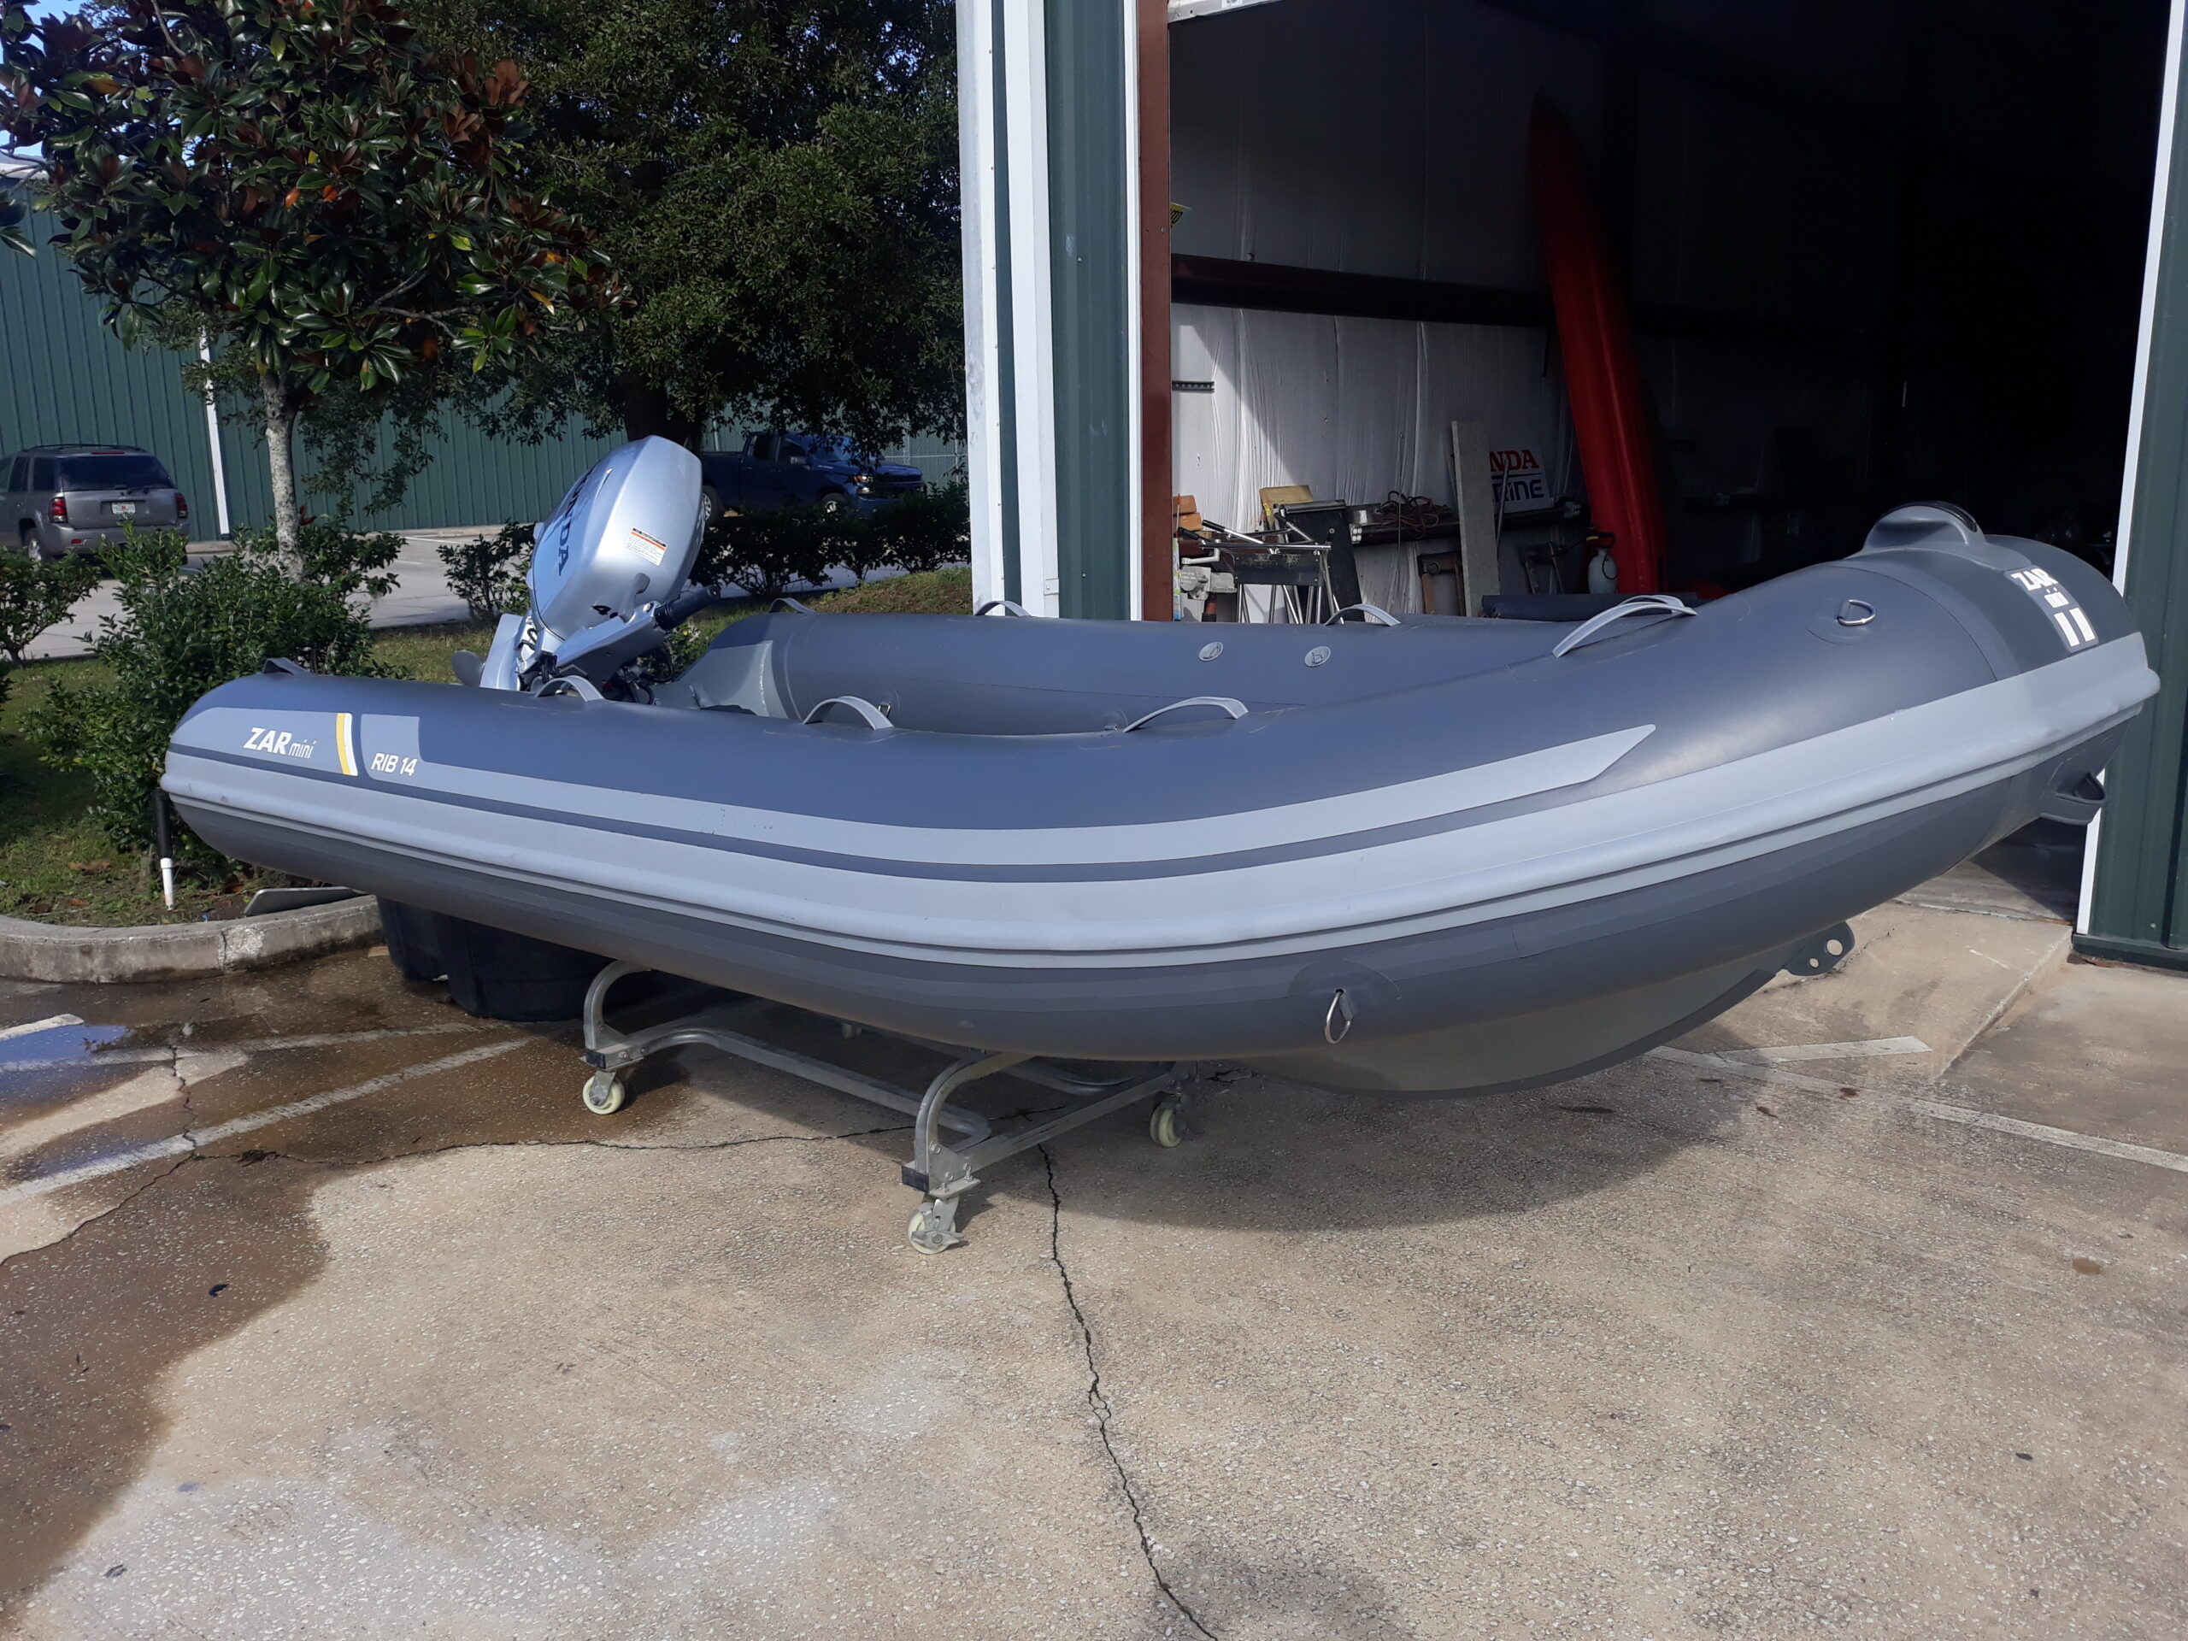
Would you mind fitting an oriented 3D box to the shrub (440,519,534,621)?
[{"bbox_3d":[-5.290,-2.207,15.524,0.900,0.880,0.870,-5,12,-18],"label":"shrub"}]

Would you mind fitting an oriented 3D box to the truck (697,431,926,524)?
[{"bbox_3d":[-5.998,-6.923,36.000,5.850,1.920,2.050,8,15,36],"label":"truck"}]

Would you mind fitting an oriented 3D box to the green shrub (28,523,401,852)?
[{"bbox_3d":[-3.258,-0.555,6.472,1.300,1.220,1.220,-7,13,-26],"label":"green shrub"}]

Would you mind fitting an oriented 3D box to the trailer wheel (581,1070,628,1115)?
[{"bbox_3d":[-1.143,0.638,4.128,0.100,0.100,0.034,1,12,10],"label":"trailer wheel"}]

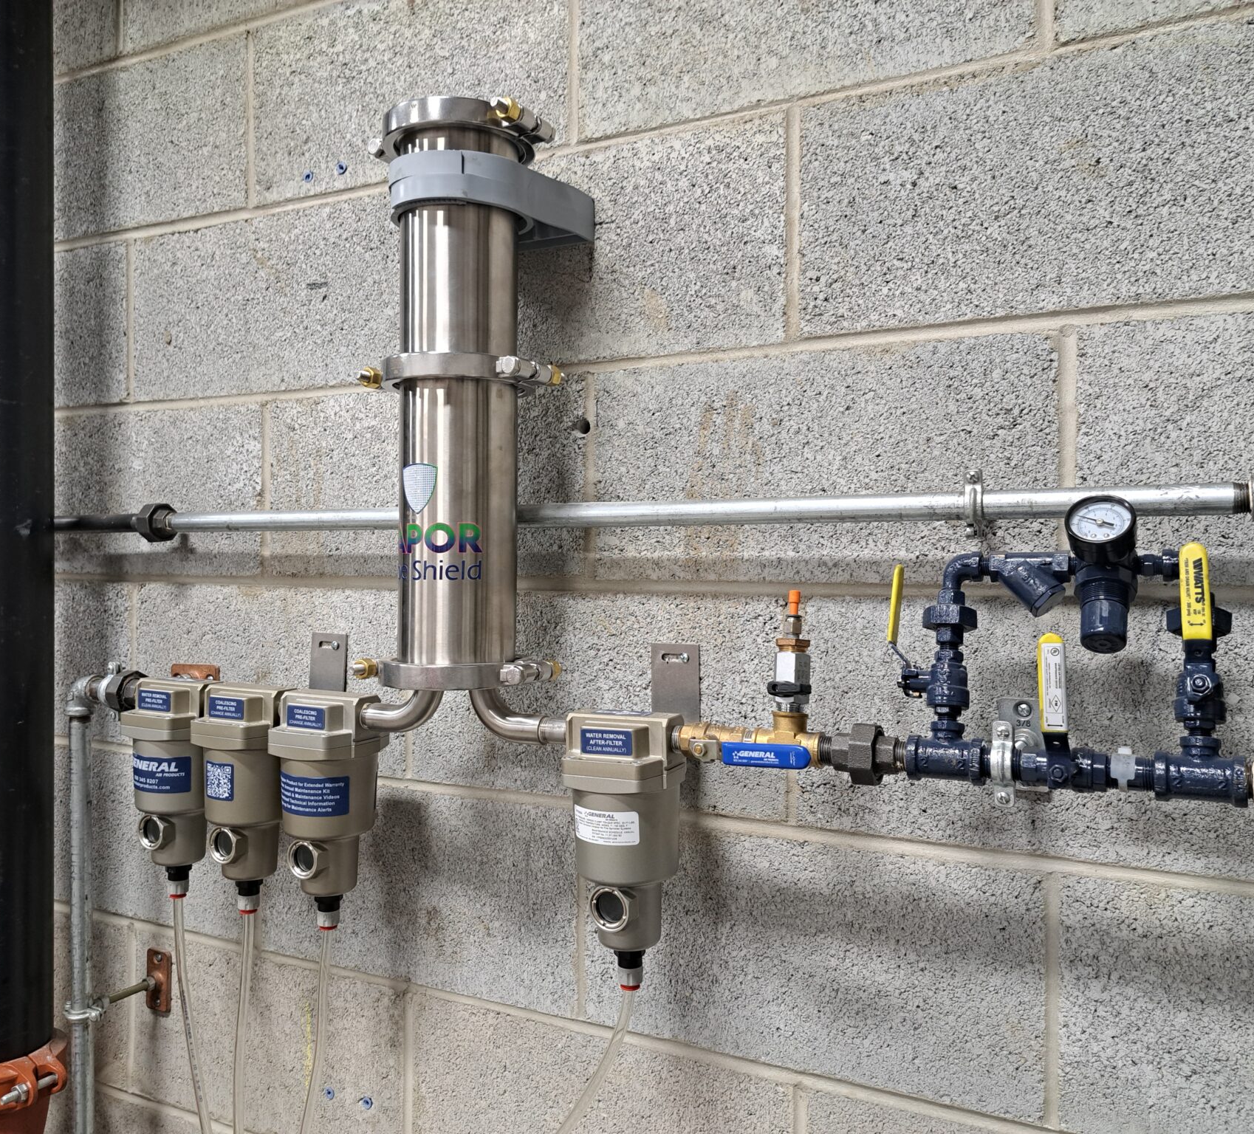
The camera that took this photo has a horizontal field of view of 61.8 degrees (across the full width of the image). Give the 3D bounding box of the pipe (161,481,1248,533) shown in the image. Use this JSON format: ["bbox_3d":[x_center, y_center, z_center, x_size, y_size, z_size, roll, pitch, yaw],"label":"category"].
[{"bbox_3d":[-0.046,-0.047,0.921,1.030,0.021,0.021,0,1,27],"label":"pipe"}]

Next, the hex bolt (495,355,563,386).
[{"bbox_3d":[-0.080,-0.164,0.877,0.015,0.015,0.075,0,1,33],"label":"hex bolt"}]

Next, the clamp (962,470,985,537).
[{"bbox_3d":[0.250,-0.046,0.758,0.013,0.051,0.030,0,1,27],"label":"clamp"}]

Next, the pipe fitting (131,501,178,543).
[{"bbox_3d":[-0.523,-0.050,1.159,0.046,0.044,0.044,0,1,27],"label":"pipe fitting"}]

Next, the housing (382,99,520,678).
[{"bbox_3d":[-0.147,-0.140,0.914,0.128,0.479,0.128,0,1,0],"label":"housing"}]

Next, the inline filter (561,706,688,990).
[{"bbox_3d":[0.000,0.227,0.838,0.090,0.221,0.088,0,1,27],"label":"inline filter"}]

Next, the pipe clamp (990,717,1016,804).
[{"bbox_3d":[0.256,0.133,0.713,0.015,0.058,0.032,0,1,27],"label":"pipe clamp"}]

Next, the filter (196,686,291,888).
[{"bbox_3d":[-0.368,0.212,1.021,0.093,0.191,0.090,0,1,27],"label":"filter"}]

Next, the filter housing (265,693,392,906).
[{"bbox_3d":[-0.277,0.212,0.976,0.093,0.191,0.090,0,1,27],"label":"filter housing"}]

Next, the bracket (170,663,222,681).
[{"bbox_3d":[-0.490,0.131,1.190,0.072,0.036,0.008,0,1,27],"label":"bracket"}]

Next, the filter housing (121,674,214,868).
[{"bbox_3d":[-0.457,0.207,1.063,0.090,0.186,0.088,0,1,27],"label":"filter housing"}]

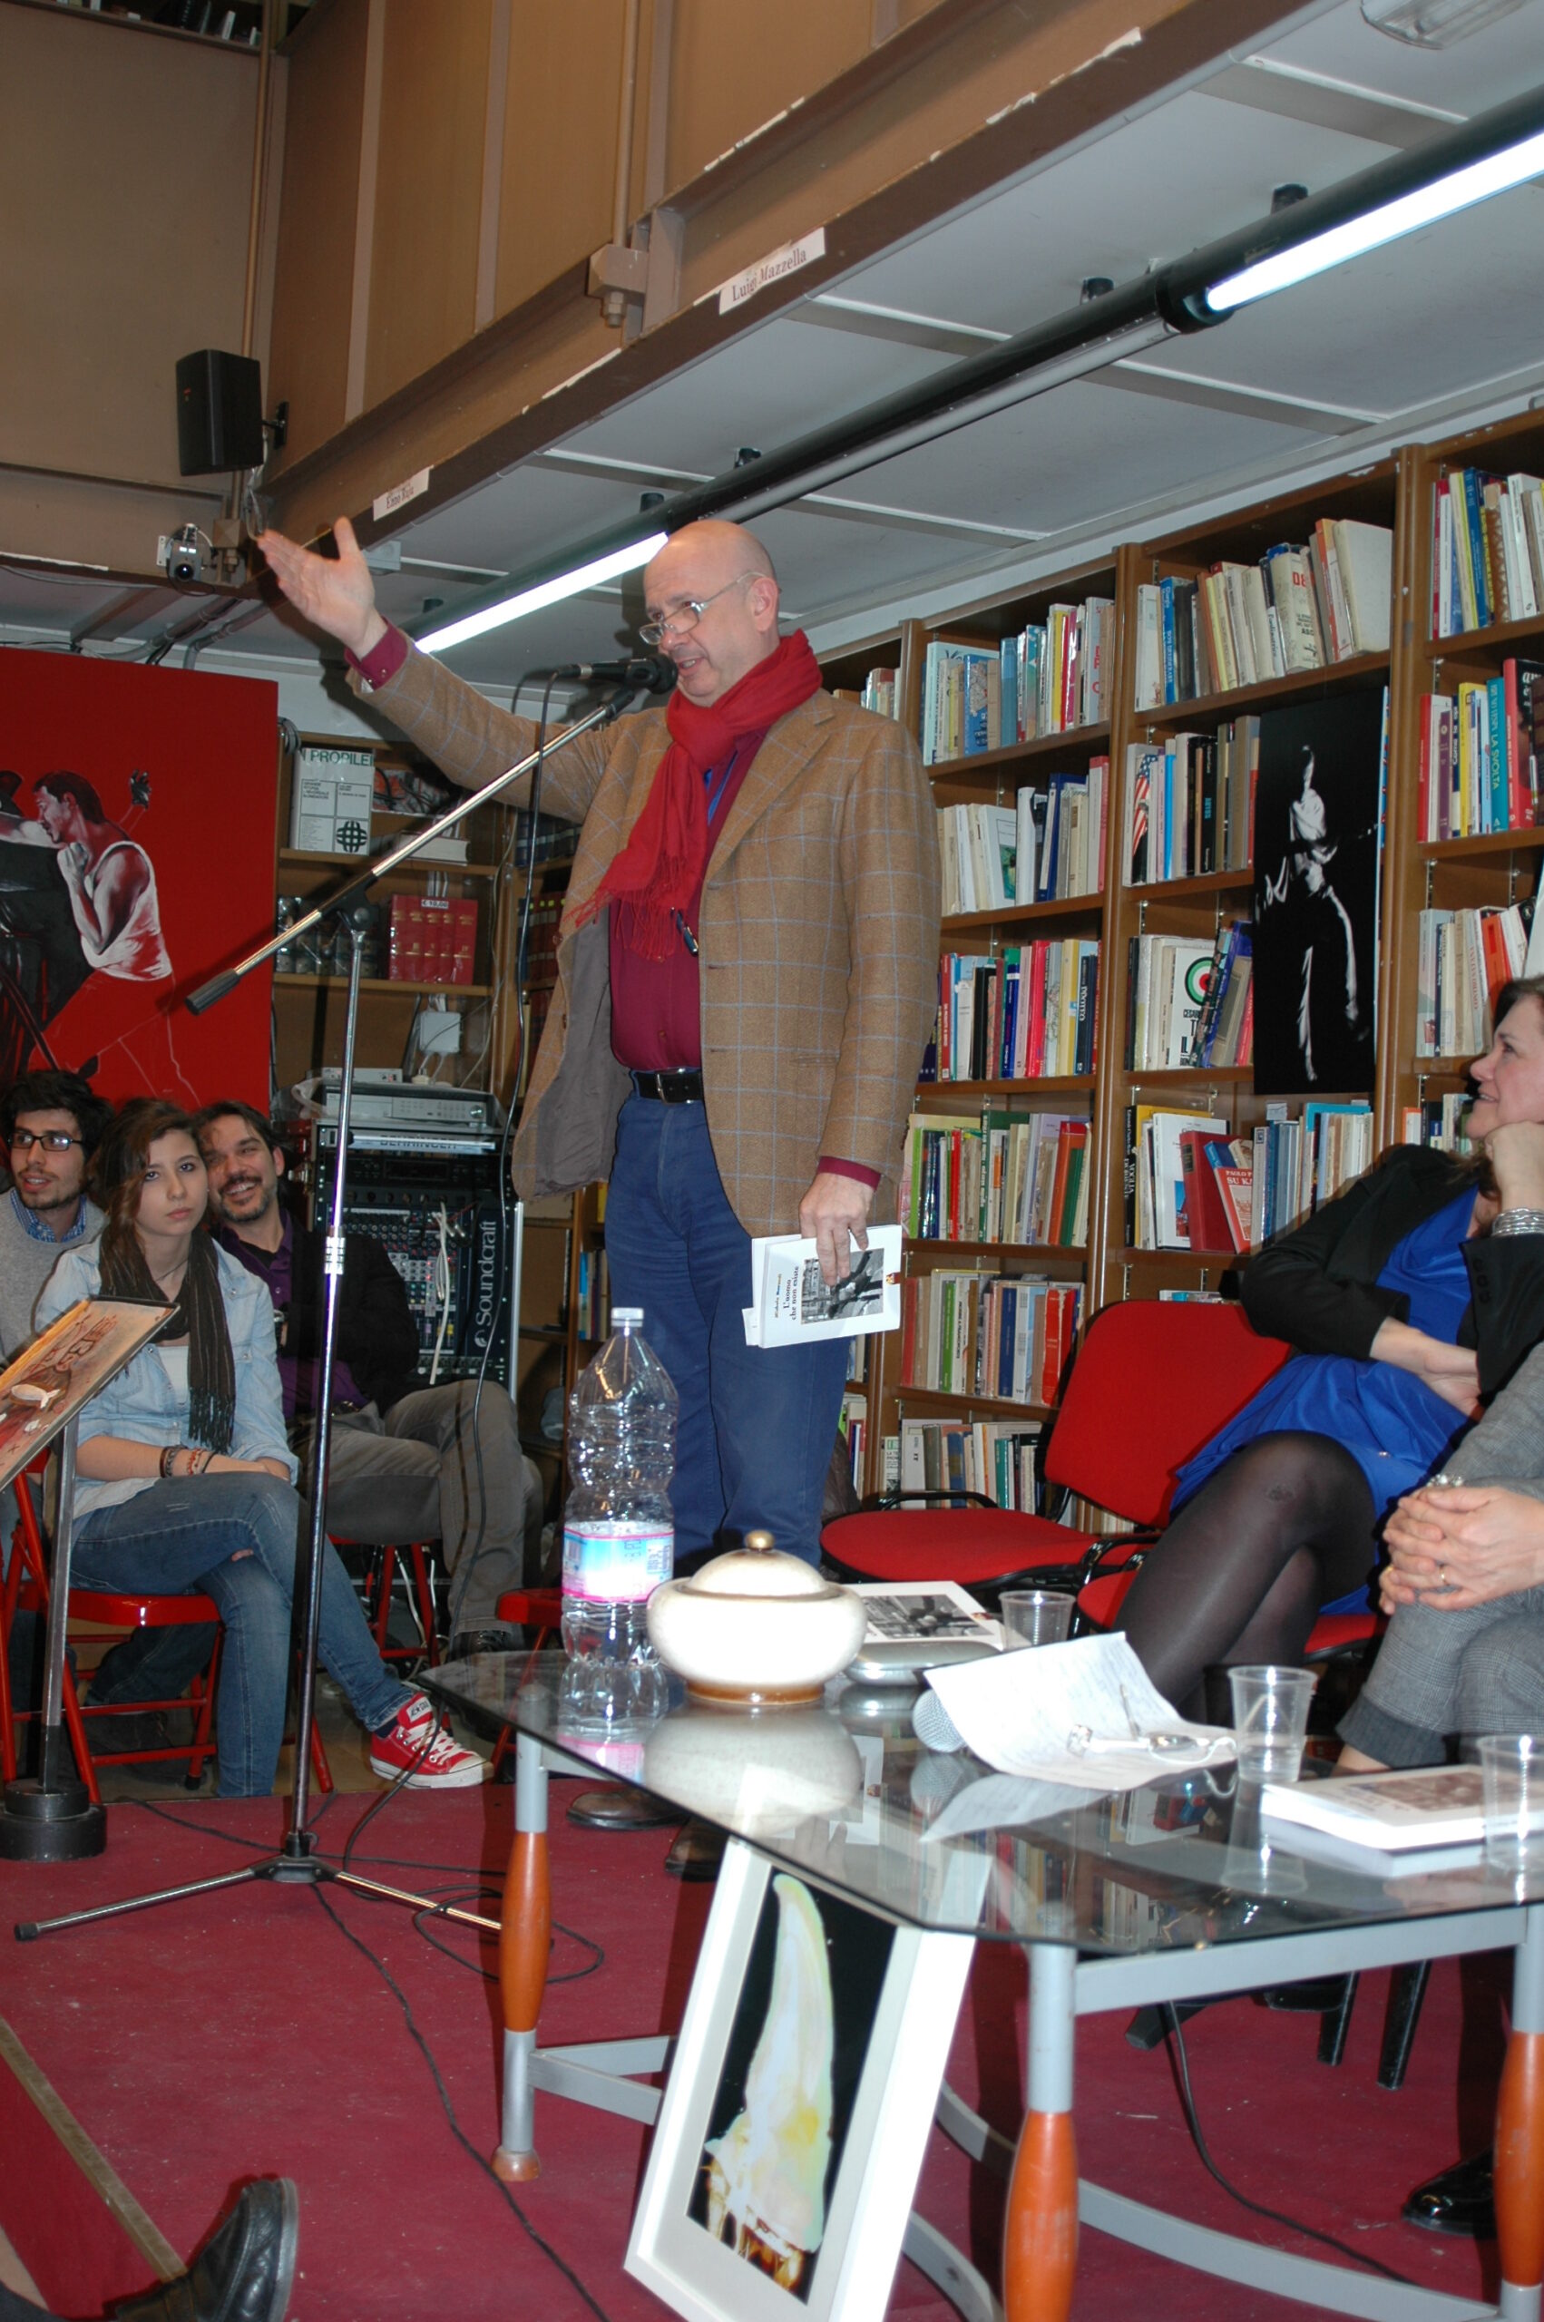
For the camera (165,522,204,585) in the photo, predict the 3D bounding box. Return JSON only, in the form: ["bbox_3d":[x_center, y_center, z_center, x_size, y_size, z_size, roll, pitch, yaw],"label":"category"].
[{"bbox_3d":[-1.223,-1.259,5.650,0.075,0.115,0.120,2,6,-11],"label":"camera"}]

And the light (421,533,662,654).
[{"bbox_3d":[-0.506,-1.070,5.240,0.040,0.040,1.417,3,-1,-27],"label":"light"}]

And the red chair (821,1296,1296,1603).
[{"bbox_3d":[0.345,0.540,3.451,0.550,0.780,0.530,3,-1,-34],"label":"red chair"}]

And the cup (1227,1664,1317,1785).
[{"bbox_3d":[0.400,0.450,2.167,0.070,0.084,0.070,3,-1,0],"label":"cup"}]

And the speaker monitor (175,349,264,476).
[{"bbox_3d":[-1.121,-1.521,5.500,0.145,0.245,0.160,-5,4,-36],"label":"speaker monitor"}]

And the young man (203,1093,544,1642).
[{"bbox_3d":[-0.877,0.561,5.490,0.540,1.330,0.750,3,-1,-33],"label":"young man"}]

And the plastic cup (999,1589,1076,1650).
[{"bbox_3d":[0.248,0.450,2.516,0.070,0.084,0.070,3,-1,0],"label":"plastic cup"}]

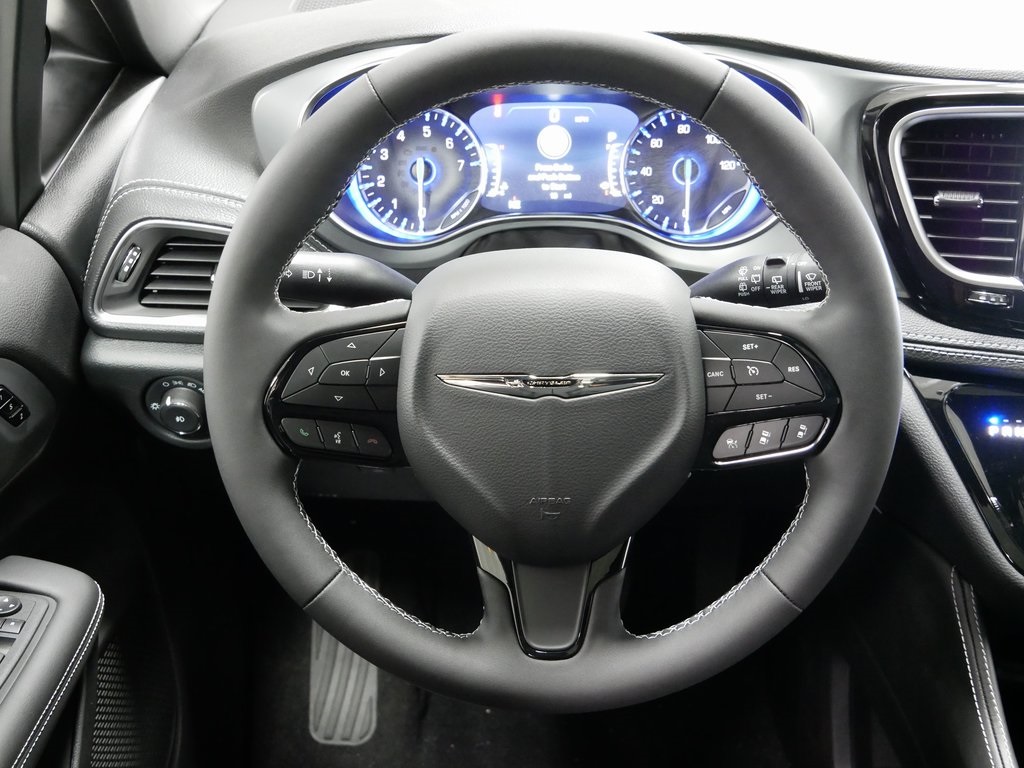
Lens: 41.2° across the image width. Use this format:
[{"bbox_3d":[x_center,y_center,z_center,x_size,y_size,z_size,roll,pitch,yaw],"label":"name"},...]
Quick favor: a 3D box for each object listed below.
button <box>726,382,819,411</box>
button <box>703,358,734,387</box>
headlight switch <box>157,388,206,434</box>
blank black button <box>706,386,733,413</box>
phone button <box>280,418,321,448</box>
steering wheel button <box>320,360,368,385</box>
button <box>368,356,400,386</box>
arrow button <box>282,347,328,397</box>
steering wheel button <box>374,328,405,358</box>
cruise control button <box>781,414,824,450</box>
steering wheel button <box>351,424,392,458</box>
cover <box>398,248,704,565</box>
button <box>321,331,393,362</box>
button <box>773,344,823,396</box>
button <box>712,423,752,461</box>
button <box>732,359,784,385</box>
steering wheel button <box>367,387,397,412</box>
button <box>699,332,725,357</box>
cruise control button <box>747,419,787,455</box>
[{"bbox_3d":[0.147,0.007,0.768,0.052,0.016,0.009,0,3,3],"label":"button"},{"bbox_3d":[0.115,-0.006,0.760,0.020,0.016,0.007,0,-8,0],"label":"button"},{"bbox_3d":[-0.233,0.019,0.960,0.031,0.031,0.022,-5,29,-10],"label":"headlight switch"},{"bbox_3d":[0.115,0.010,0.758,0.019,0.017,0.007,0,-8,0],"label":"blank black button"},{"bbox_3d":[-0.116,0.028,0.763,0.026,0.016,0.007,3,-8,0],"label":"phone button"},{"bbox_3d":[-0.095,-0.006,0.768,0.027,0.014,0.009,0,3,-3],"label":"steering wheel button"},{"bbox_3d":[-0.071,-0.007,0.767,0.021,0.016,0.007,0,-8,0],"label":"button"},{"bbox_3d":[-0.116,-0.006,0.767,0.026,0.030,0.007,0,-8,0],"label":"arrow button"},{"bbox_3d":[-0.069,-0.022,0.770,0.022,0.018,0.007,0,-8,0],"label":"steering wheel button"},{"bbox_3d":[0.161,0.027,0.756,0.026,0.017,0.007,-4,-8,-1],"label":"cruise control button"},{"bbox_3d":[-0.079,0.033,0.768,0.023,0.019,0.009,0,3,-3],"label":"steering wheel button"},{"bbox_3d":[0.023,0.013,0.778,0.176,0.180,0.055,0,3,0],"label":"cover"},{"bbox_3d":[-0.087,-0.021,0.768,0.042,0.018,0.009,0,3,-3],"label":"button"},{"bbox_3d":[0.161,-0.008,0.768,0.029,0.029,0.009,0,3,3],"label":"button"},{"bbox_3d":[0.123,0.032,0.755,0.024,0.018,0.007,-4,-8,-1],"label":"button"},{"bbox_3d":[0.138,-0.006,0.760,0.029,0.015,0.007,0,-8,0],"label":"button"},{"bbox_3d":[-0.072,0.009,0.768,0.018,0.015,0.009,0,3,-3],"label":"steering wheel button"},{"bbox_3d":[0.111,-0.021,0.757,0.016,0.015,0.008,0,-11,4],"label":"button"},{"bbox_3d":[0.144,0.030,0.768,0.023,0.020,0.009,0,3,3],"label":"cruise control button"}]

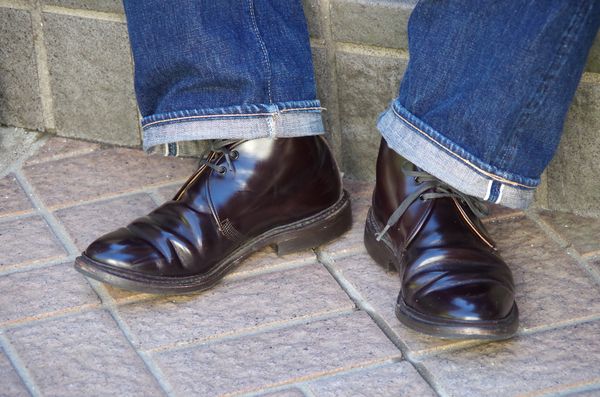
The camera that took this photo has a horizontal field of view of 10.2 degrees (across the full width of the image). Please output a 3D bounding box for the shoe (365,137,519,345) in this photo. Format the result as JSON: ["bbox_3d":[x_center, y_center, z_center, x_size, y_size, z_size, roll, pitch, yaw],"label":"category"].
[{"bbox_3d":[0.128,0.027,3.166,0.111,0.136,0.296,-9,27,-12],"label":"shoe"}]

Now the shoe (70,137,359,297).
[{"bbox_3d":[-0.087,-0.005,3.253,0.296,0.136,0.111,-16,29,-24],"label":"shoe"}]

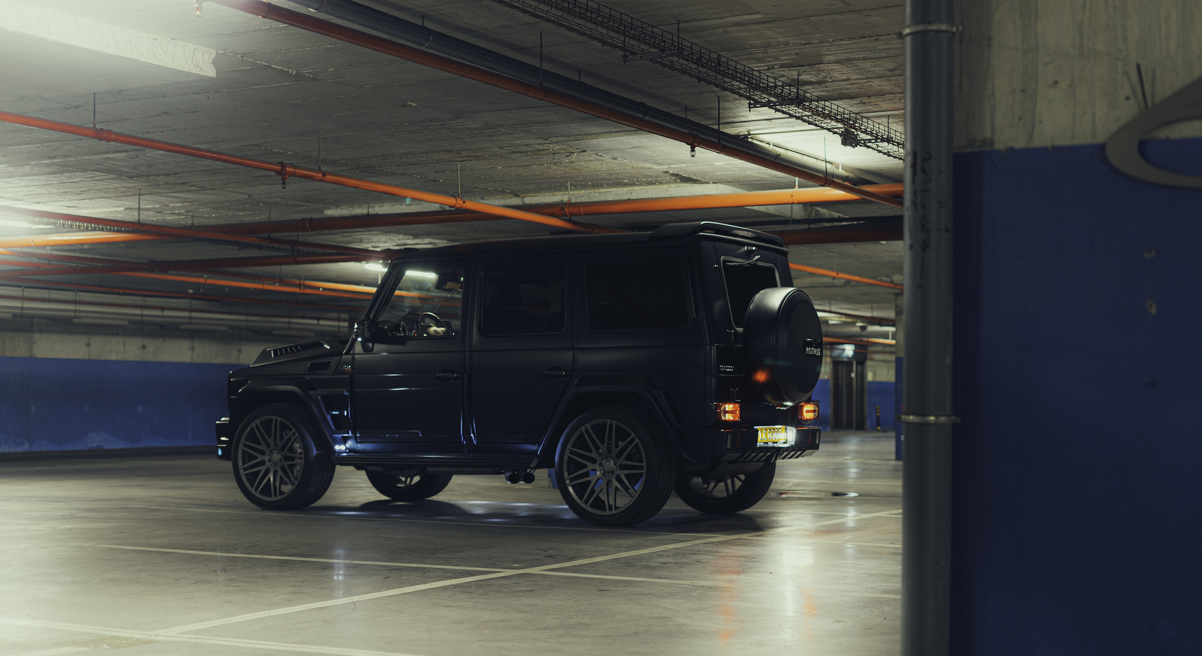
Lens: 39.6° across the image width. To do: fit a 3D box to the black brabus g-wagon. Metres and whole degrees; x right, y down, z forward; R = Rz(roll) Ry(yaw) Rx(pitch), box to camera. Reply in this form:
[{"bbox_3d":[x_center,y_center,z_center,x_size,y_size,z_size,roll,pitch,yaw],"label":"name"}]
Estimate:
[{"bbox_3d":[-0.587,0.367,12.337,4.580,1.990,1.950,-1,-3,30],"label":"black brabus g-wagon"}]

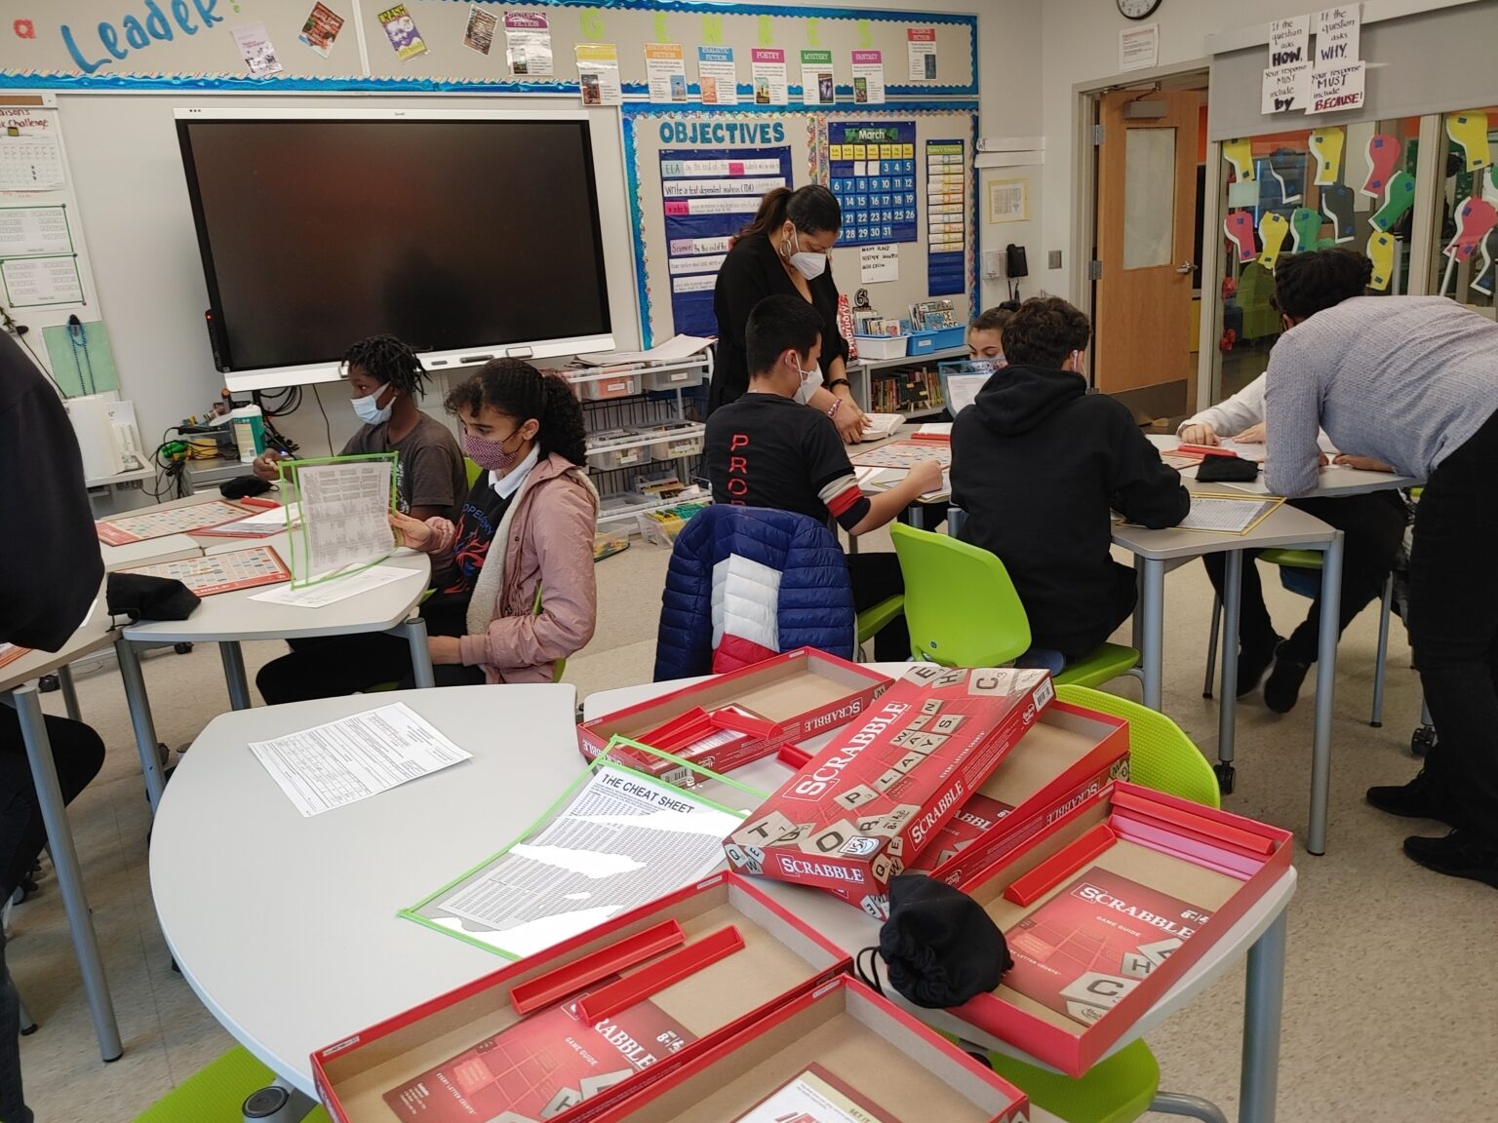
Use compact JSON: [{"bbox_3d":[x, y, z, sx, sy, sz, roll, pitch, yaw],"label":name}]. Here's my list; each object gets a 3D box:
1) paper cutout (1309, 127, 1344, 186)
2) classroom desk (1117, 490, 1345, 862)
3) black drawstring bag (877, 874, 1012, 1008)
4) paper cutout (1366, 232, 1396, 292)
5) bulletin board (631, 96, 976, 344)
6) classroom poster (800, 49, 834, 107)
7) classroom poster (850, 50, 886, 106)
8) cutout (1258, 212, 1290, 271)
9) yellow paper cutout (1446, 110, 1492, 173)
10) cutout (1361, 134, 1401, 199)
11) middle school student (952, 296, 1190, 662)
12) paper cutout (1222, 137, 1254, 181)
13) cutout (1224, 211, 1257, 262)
[{"bbox_3d":[2.915,-2.044,5.679,0.010,0.275,0.175,-12,17,-27],"label":"paper cutout"},{"bbox_3d":[0.930,0.231,2.708,0.820,0.743,0.690,9,20,40],"label":"classroom desk"},{"bbox_3d":[0.167,0.326,0.962,0.120,0.085,0.100,-1,16,9],"label":"black drawstring bag"},{"bbox_3d":[3.110,-1.471,5.536,0.010,0.285,0.135,-12,17,-27],"label":"paper cutout"},{"bbox_3d":[0.412,-1.919,6.288,2.351,1.224,0.030,-13,18,-29],"label":"bulletin board"},{"bbox_3d":[0.385,-2.665,6.186,0.219,0.281,0.008,-14,18,-30],"label":"classroom poster"},{"bbox_3d":[0.676,-2.698,6.274,0.214,0.279,0.008,-13,18,-29],"label":"classroom poster"},{"bbox_3d":[2.807,-1.715,6.017,0.010,0.300,0.185,-12,17,-27],"label":"cutout"},{"bbox_3d":[3.182,-1.854,4.973,0.010,0.256,0.201,-13,18,-29],"label":"yellow paper cutout"},{"bbox_3d":[3.063,-1.913,5.448,0.010,0.290,0.185,-12,17,-27],"label":"cutout"},{"bbox_3d":[0.712,0.024,2.531,0.500,1.190,0.630,8,19,37],"label":"middle school student"},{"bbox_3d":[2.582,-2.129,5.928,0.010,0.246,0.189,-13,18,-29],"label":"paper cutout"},{"bbox_3d":[2.703,-1.786,6.188,0.010,0.265,0.200,-12,17,-27],"label":"cutout"}]

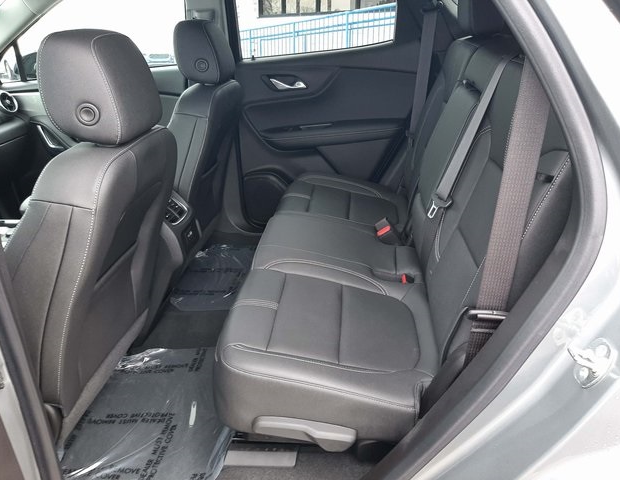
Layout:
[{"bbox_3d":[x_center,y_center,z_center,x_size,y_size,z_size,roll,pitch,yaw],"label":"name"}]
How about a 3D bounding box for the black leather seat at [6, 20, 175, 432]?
[{"bbox_3d":[-0.705,0.007,1.202,0.790,0.970,0.530,0,27,6],"label":"black leather seat"}]

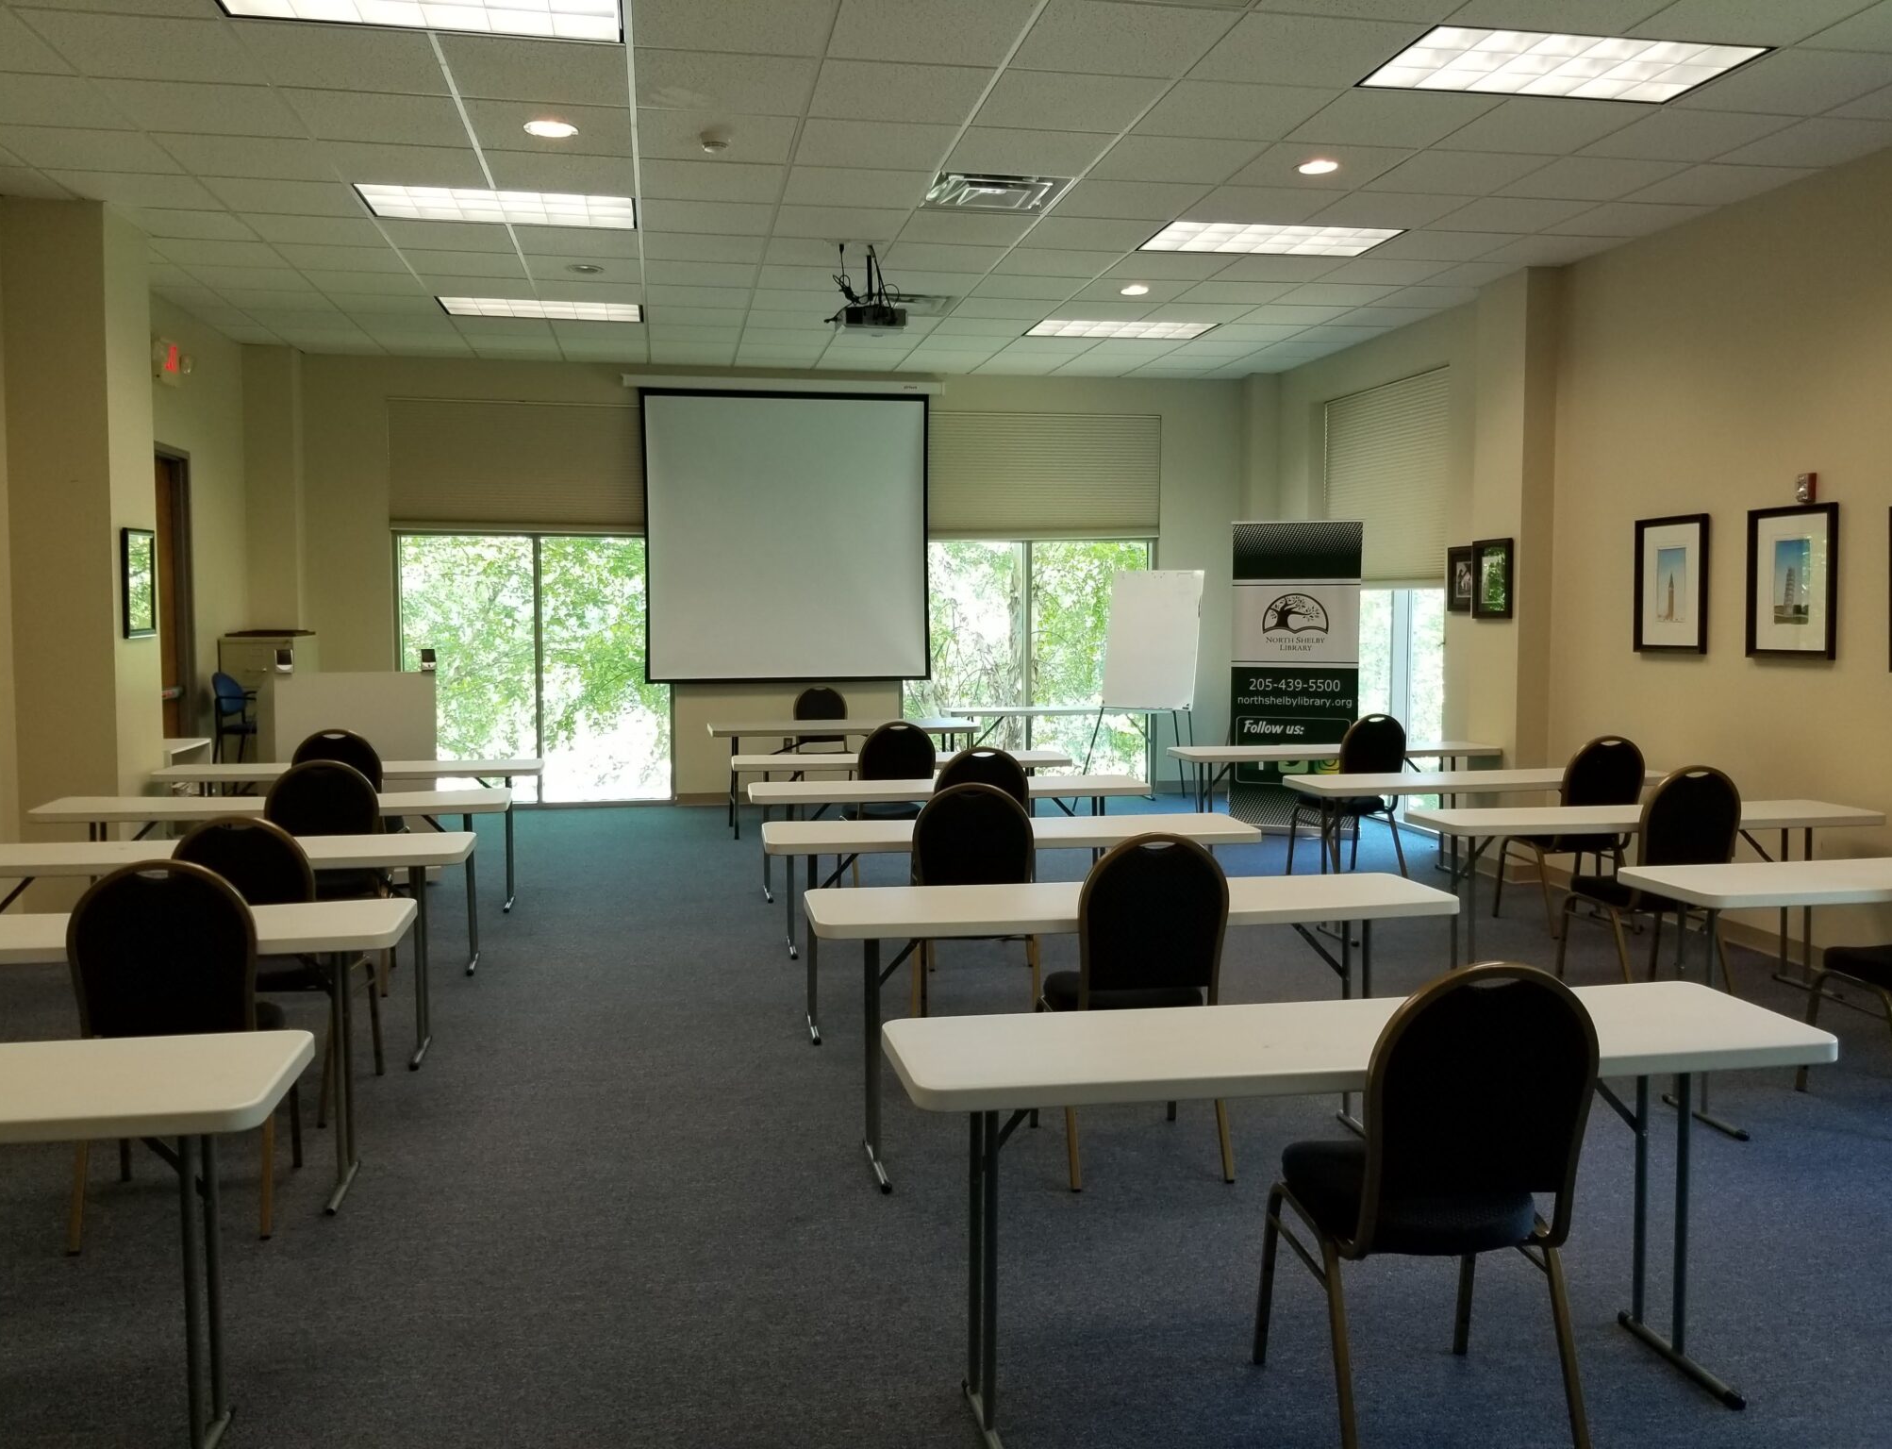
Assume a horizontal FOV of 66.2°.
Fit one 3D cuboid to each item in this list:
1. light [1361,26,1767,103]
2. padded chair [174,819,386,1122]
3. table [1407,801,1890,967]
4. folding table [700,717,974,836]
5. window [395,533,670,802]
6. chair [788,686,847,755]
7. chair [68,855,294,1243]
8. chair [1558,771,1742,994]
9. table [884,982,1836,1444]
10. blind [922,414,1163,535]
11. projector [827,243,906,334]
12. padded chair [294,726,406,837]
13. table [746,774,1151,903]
[{"bbox_3d":[2.063,-2.200,4.865,1.200,0.070,0.600,-1,5,-10],"label":"light"},{"bbox_3d":[-2.109,0.727,4.580,0.450,0.950,0.540,0,5,-2],"label":"padded chair"},{"bbox_3d":[2.786,0.714,5.815,1.830,0.737,0.457,-1,5,-8],"label":"table"},{"bbox_3d":[-0.705,0.364,10.083,1.830,0.737,0.740,-1,5,-10],"label":"folding table"},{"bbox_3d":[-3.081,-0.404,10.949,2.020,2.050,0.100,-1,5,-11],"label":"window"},{"bbox_3d":[-0.872,0.223,10.409,0.450,0.950,0.540,-1,5,-11],"label":"chair"},{"bbox_3d":[-1.962,0.781,3.762,0.460,0.960,0.560,-1,5,-13],"label":"chair"},{"bbox_3d":[2.800,0.609,5.788,0.450,0.950,0.540,-1,5,-7],"label":"chair"},{"bbox_3d":[0.814,0.986,2.946,1.830,0.740,0.460,-1,5,-9],"label":"table"},{"bbox_3d":[0.696,-1.977,11.487,2.080,0.970,0.060,-1,5,-11],"label":"blind"},{"bbox_3d":[-0.393,-2.188,7.323,0.360,0.410,0.290,-1,5,-10],"label":"projector"},{"bbox_3d":[-2.987,0.478,7.328,0.460,0.960,0.560,0,5,-7],"label":"padded chair"},{"bbox_3d":[0.019,0.649,6.707,1.830,0.740,0.460,-1,5,-10],"label":"table"}]

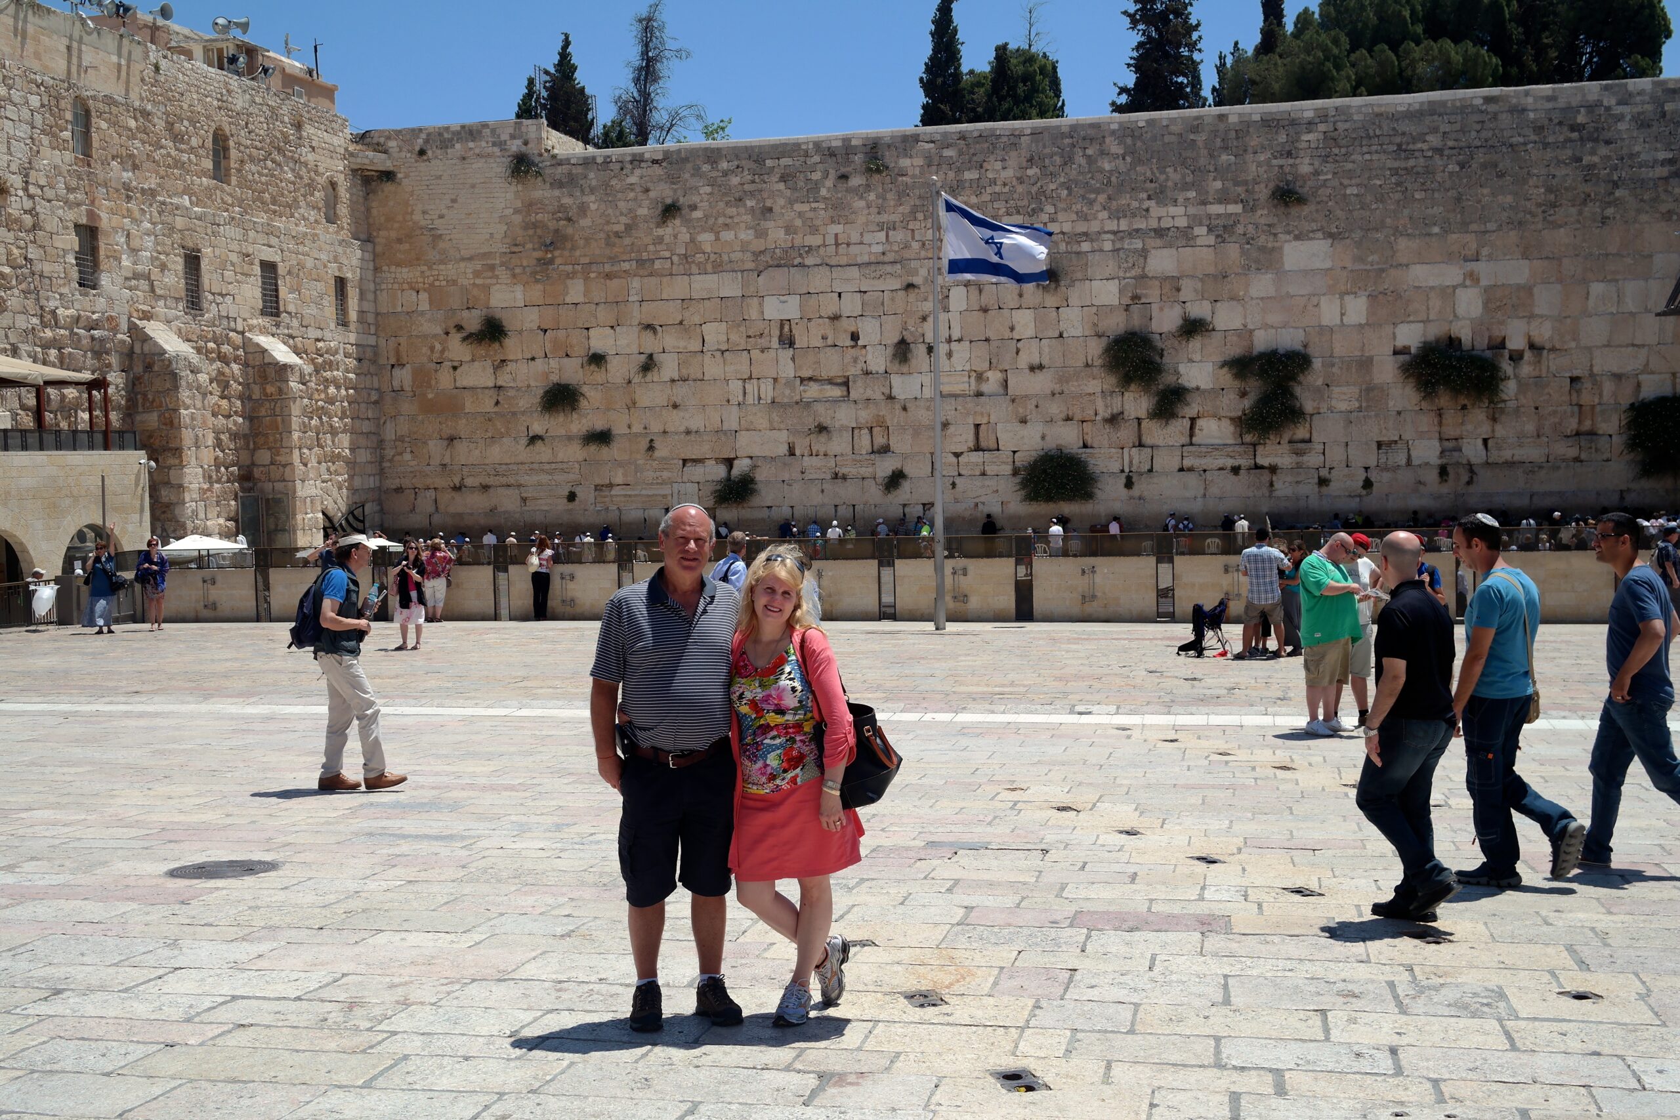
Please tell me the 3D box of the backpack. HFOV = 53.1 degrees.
[{"bbox_3d":[-3.531,0.337,11.200,0.240,0.510,0.330,11,-1,-11],"label":"backpack"}]

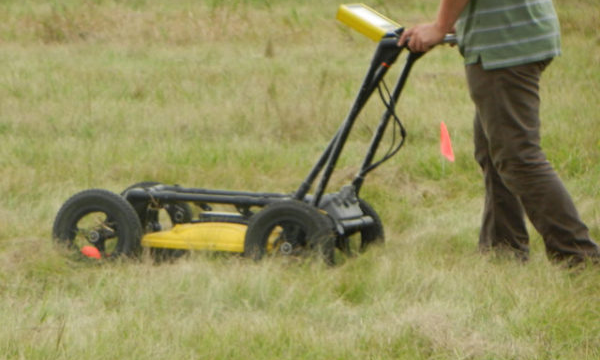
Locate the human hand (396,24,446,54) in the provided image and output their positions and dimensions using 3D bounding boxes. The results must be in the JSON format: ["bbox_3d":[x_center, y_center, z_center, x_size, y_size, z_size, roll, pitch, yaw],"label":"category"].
[{"bbox_3d":[0.465,-0.541,16.700,0.165,0.085,0.090,-13,-1,24],"label":"human hand"}]

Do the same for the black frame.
[{"bbox_3d":[-0.068,-0.181,17.000,1.160,0.800,0.440,3,5,24],"label":"black frame"}]

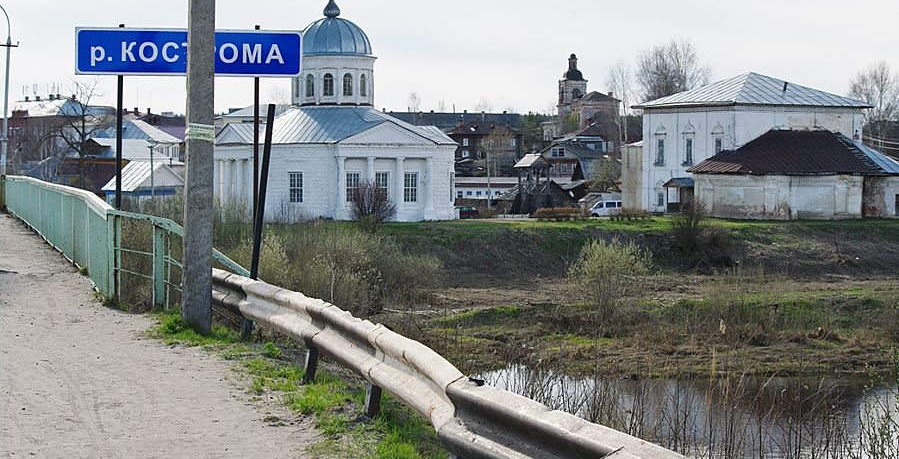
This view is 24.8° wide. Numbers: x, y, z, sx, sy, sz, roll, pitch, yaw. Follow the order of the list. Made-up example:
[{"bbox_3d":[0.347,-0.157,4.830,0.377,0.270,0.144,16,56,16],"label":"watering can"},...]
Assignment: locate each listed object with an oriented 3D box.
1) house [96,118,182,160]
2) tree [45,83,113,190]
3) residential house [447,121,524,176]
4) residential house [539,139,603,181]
[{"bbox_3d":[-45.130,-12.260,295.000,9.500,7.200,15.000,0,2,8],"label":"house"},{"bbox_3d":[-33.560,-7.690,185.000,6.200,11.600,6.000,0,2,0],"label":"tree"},{"bbox_3d":[7.830,-18.390,445.000,15.800,10.200,10.500,0,2,0],"label":"residential house"},{"bbox_3d":[19.660,-11.140,335.000,7.700,6.300,9.000,1,2,24],"label":"residential house"}]

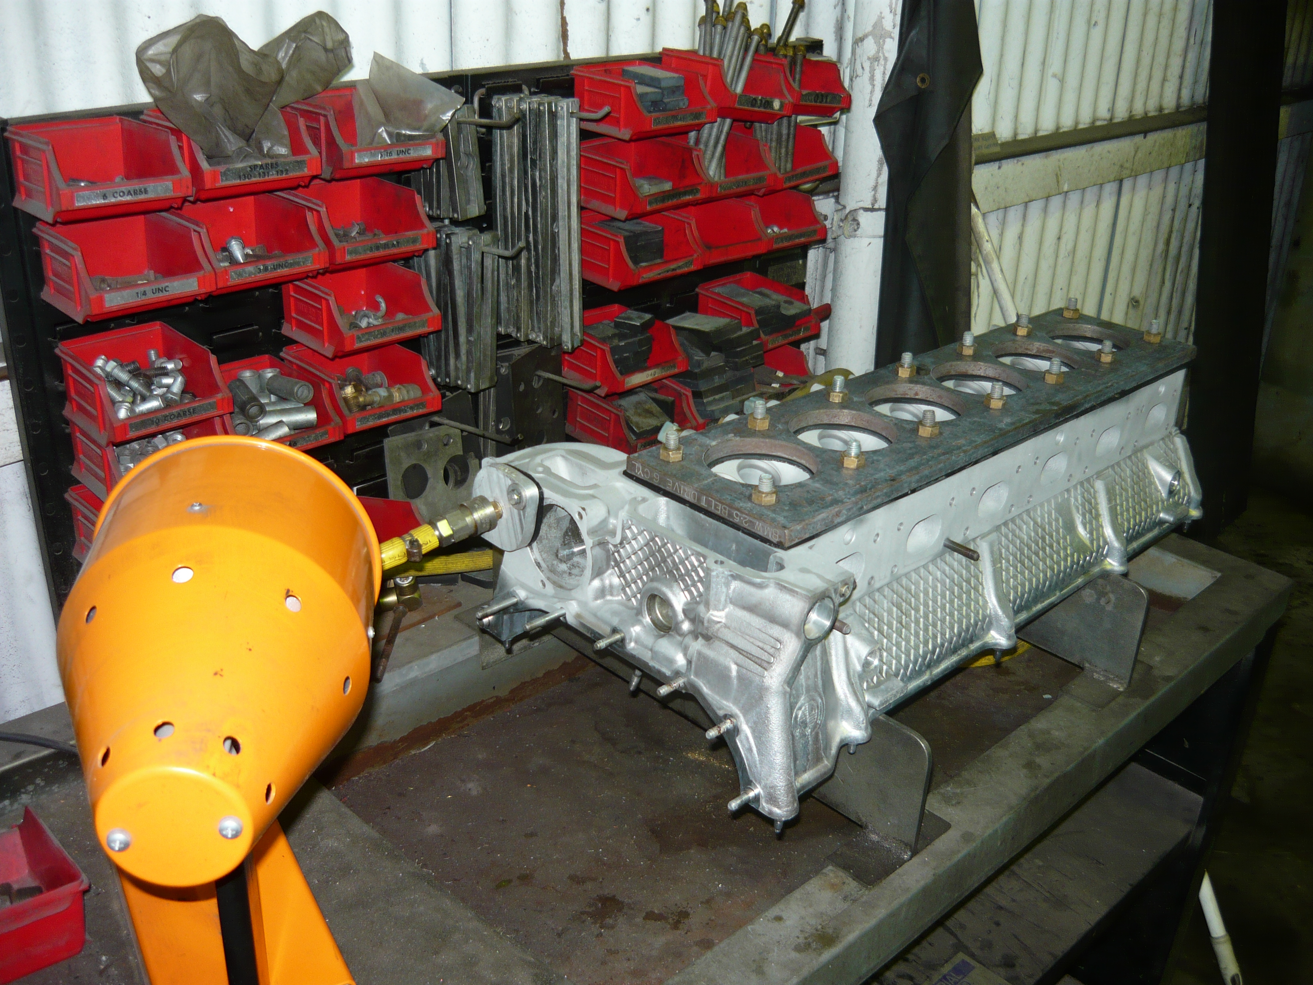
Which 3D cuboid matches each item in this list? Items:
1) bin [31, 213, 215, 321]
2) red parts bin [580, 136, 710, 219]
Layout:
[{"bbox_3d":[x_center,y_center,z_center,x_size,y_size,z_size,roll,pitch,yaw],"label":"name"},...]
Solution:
[{"bbox_3d":[-0.462,-0.197,1.091,0.104,0.068,0.134,-20,33,-37],"label":"bin"},{"bbox_3d":[-0.021,-0.363,1.452,0.106,0.068,0.138,-21,32,-38],"label":"red parts bin"}]

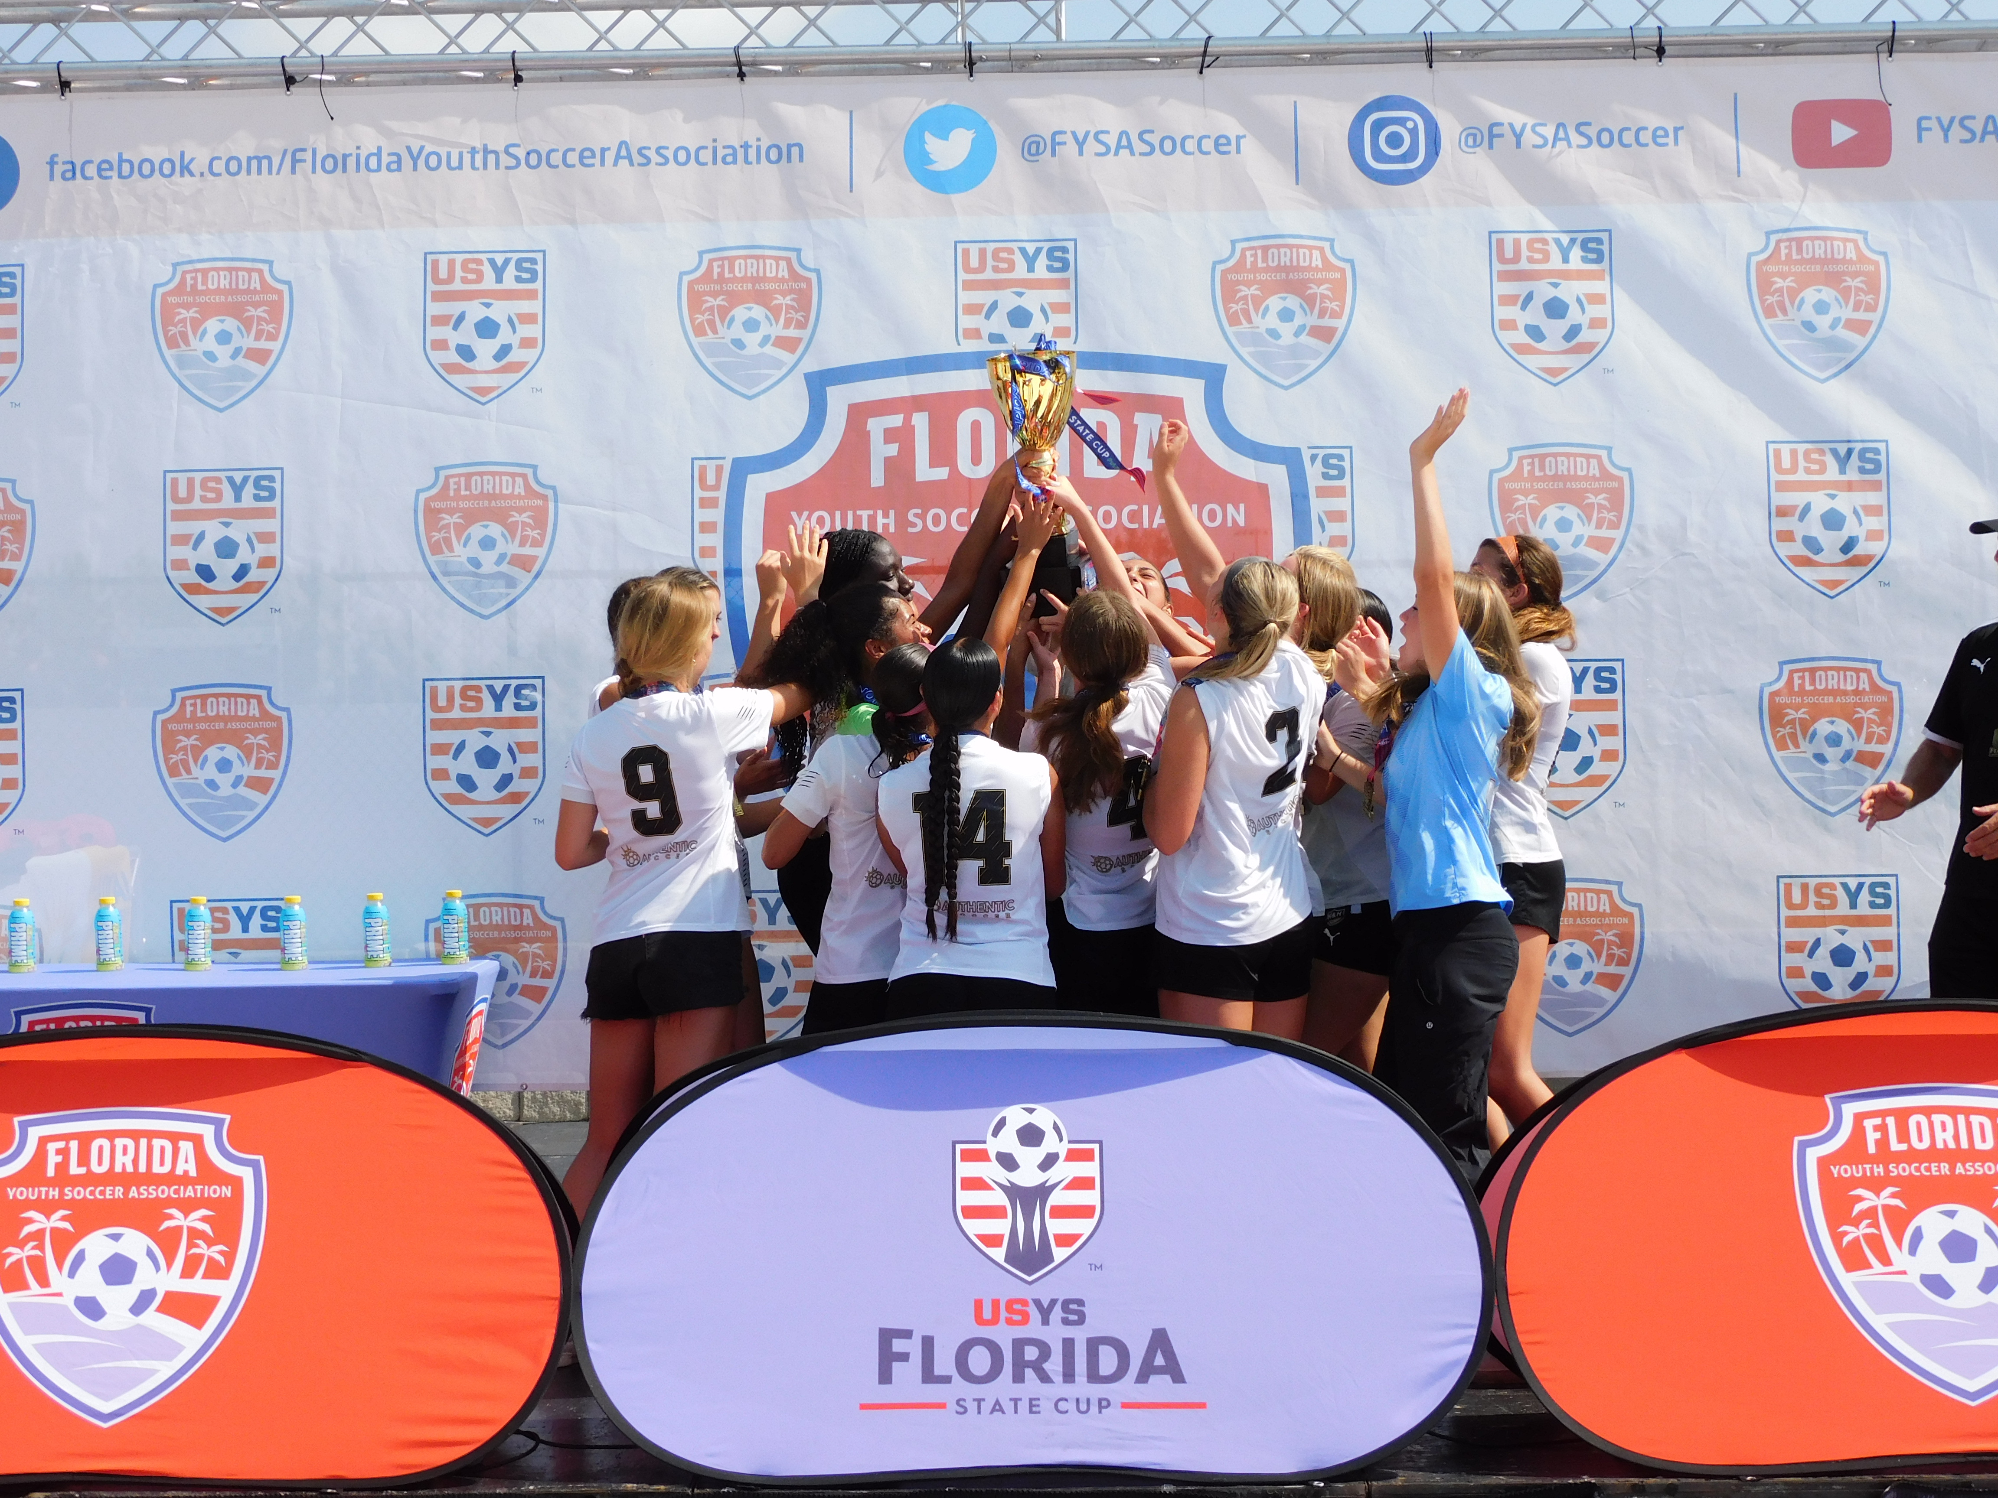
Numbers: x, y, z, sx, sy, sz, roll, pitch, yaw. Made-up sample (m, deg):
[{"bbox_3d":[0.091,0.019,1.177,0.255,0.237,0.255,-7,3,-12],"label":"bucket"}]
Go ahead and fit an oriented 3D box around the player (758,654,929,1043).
[{"bbox_3d":[-0.224,0.551,8.227,0.480,1.564,0.380,0,2,18],"label":"player"}]

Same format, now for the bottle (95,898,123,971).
[{"bbox_3d":[-2.338,0.486,9.850,0.072,0.200,0.072,-1,2,3],"label":"bottle"}]

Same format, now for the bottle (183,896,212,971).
[{"bbox_3d":[-2.026,0.470,9.500,0.069,0.187,0.069,-1,2,6],"label":"bottle"}]

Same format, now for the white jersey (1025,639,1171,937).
[{"bbox_3d":[0.228,0.083,8.480,0.370,0.640,0.280,-1,2,-18],"label":"white jersey"}]

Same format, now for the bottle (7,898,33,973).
[{"bbox_3d":[-2.479,0.474,9.520,0.069,0.187,0.069,-1,2,6],"label":"bottle"}]

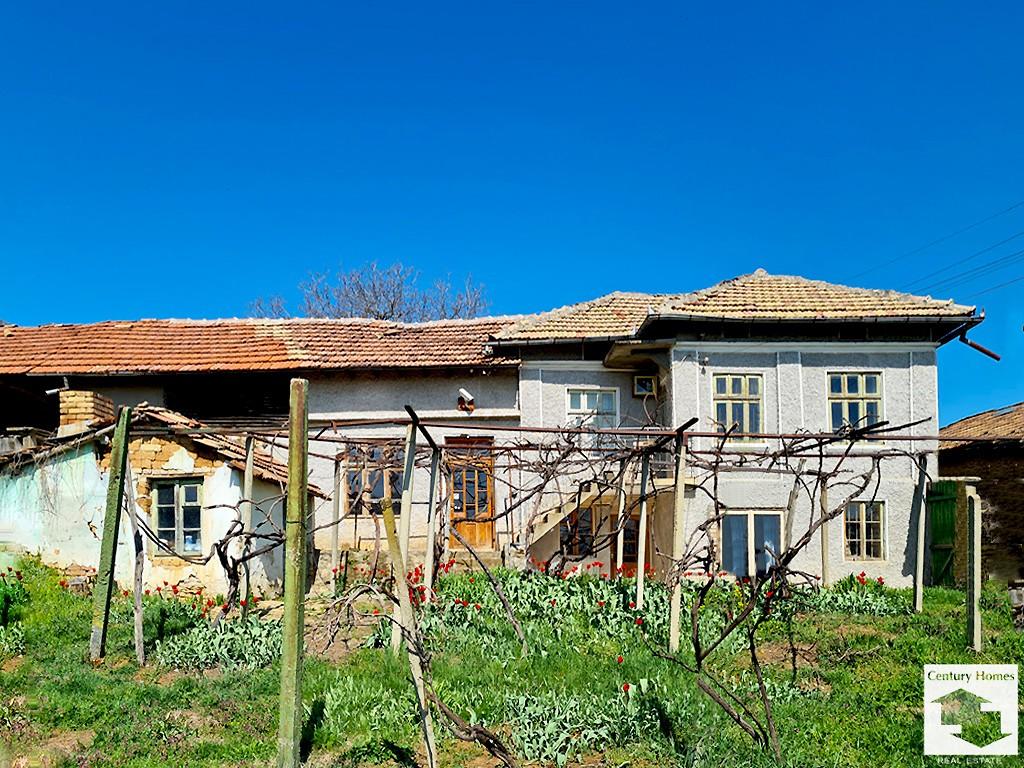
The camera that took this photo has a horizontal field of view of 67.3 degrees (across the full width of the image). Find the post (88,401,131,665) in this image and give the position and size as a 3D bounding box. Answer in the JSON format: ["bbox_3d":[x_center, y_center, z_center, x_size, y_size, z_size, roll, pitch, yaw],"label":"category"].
[{"bbox_3d":[-3.650,1.350,7.000,0.115,2.297,0.110,4,-5,0],"label":"post"}]

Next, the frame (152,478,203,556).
[{"bbox_3d":[-5.132,2.048,11.800,0.770,1.190,0.120,-1,-5,0],"label":"frame"}]

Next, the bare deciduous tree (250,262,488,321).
[{"bbox_3d":[-5.003,1.036,27.000,8.200,10.500,8.000,-1,-5,0],"label":"bare deciduous tree"}]

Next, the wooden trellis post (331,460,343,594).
[{"bbox_3d":[-2.979,2.367,13.000,0.100,2.273,0.100,1,-5,0],"label":"wooden trellis post"}]

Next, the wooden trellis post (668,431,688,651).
[{"bbox_3d":[1.727,1.646,8.000,0.110,2.240,0.110,3,-5,0],"label":"wooden trellis post"}]

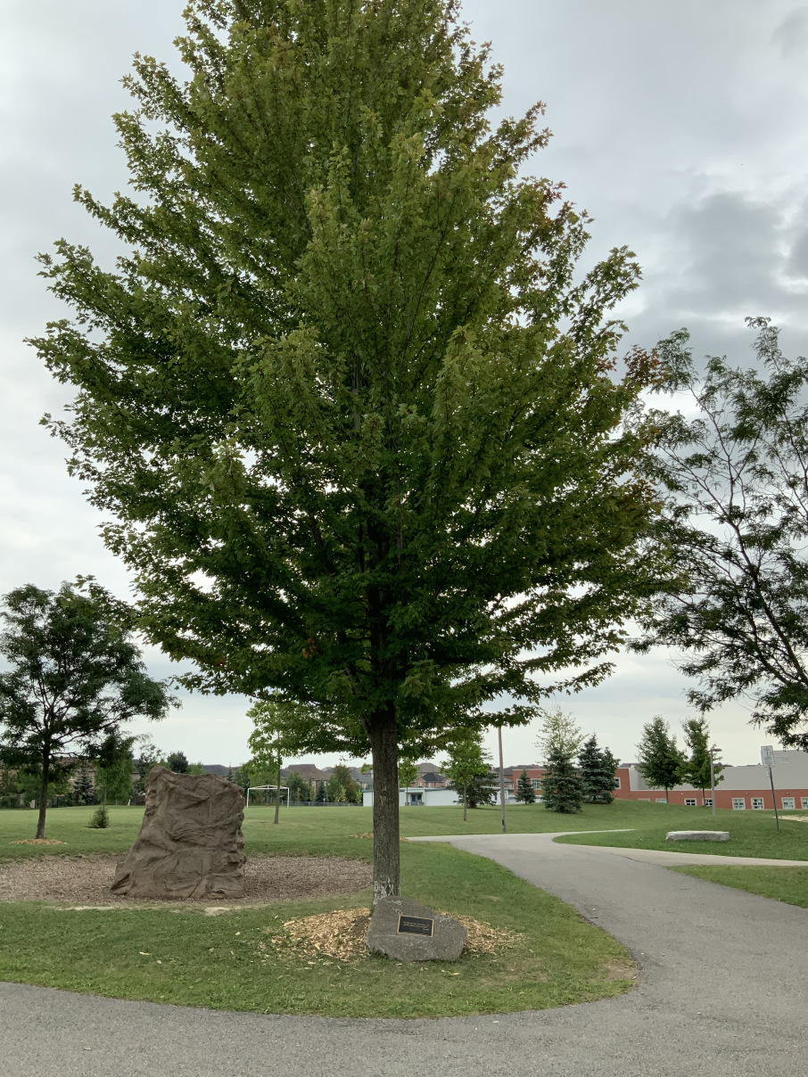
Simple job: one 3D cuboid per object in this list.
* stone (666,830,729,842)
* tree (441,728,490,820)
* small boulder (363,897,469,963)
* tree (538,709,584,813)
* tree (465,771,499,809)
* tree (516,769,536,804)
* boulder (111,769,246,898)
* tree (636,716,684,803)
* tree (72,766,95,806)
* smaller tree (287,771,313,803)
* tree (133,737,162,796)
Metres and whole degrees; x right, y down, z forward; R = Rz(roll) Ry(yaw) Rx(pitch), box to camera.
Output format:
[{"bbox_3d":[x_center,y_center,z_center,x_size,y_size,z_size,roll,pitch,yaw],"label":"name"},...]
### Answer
[{"bbox_3d":[8.975,9.097,27.564,1.920,0.420,0.720,0,-16,0],"label":"stone"},{"bbox_3d":[3.124,11.836,45.496,2.517,4.569,2.517,-1,-16,4],"label":"tree"},{"bbox_3d":[0.105,3.772,8.826,0.960,0.550,0.580,0,-16,0],"label":"small boulder"},{"bbox_3d":[11.122,15.754,64.132,3.295,7.264,3.295,-3,-16,9],"label":"tree"},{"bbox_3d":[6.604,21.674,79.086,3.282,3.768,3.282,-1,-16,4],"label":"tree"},{"bbox_3d":[9.883,20.192,73.270,1.593,2.862,1.593,-2,-16,7],"label":"tree"},{"bbox_3d":[-3.459,4.446,13.864,2.041,1.861,1.450,1,-16,-3],"label":"boulder"},{"bbox_3d":[18.434,15.919,65.127,3.475,6.192,3.475,-4,-16,15],"label":"tree"},{"bbox_3d":[-46.247,35.744,130.185,3.345,5.830,3.345,5,-17,-18],"label":"tree"},{"bbox_3d":[-16.784,40.055,144.555,4.285,4.955,4.285,2,-16,-6],"label":"smaller tree"},{"bbox_3d":[-26.043,23.785,92.000,3.272,6.602,3.272,4,-16,-15],"label":"tree"}]

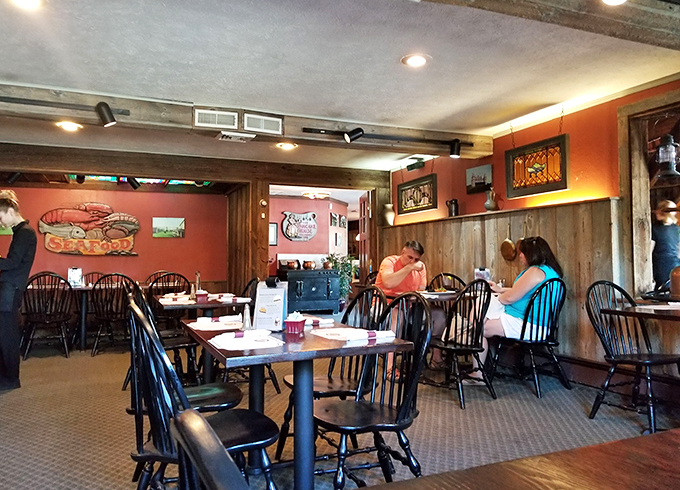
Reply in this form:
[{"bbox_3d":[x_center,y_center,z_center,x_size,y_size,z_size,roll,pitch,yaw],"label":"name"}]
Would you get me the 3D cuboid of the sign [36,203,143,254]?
[{"bbox_3d":[-3.449,-0.220,7.091,1.266,0.742,0.060,0,-2,-24],"label":"sign"}]

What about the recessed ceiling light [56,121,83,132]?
[{"bbox_3d":[-2.664,-1.159,5.038,0.220,0.040,0.220,0,-2,-23],"label":"recessed ceiling light"}]

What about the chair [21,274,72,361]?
[{"bbox_3d":[-3.392,0.802,5.960,0.460,0.940,0.530,0,-2,-24],"label":"chair"}]

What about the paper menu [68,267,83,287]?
[{"bbox_3d":[-3.410,0.419,6.585,0.185,0.265,0.070,0,-2,-20],"label":"paper menu"}]

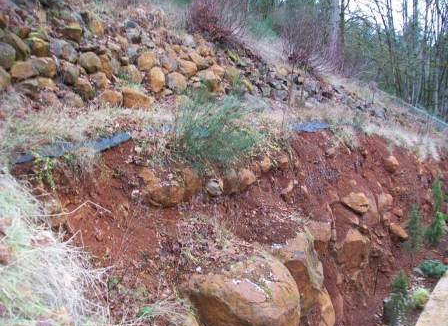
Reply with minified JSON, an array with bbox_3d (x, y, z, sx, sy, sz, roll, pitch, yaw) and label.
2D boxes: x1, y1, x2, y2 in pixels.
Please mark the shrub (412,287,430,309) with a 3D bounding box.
[{"bbox_3d":[2.543,1.745,6.000,0.225,0.269,0.240,0,8,0],"label":"shrub"}]

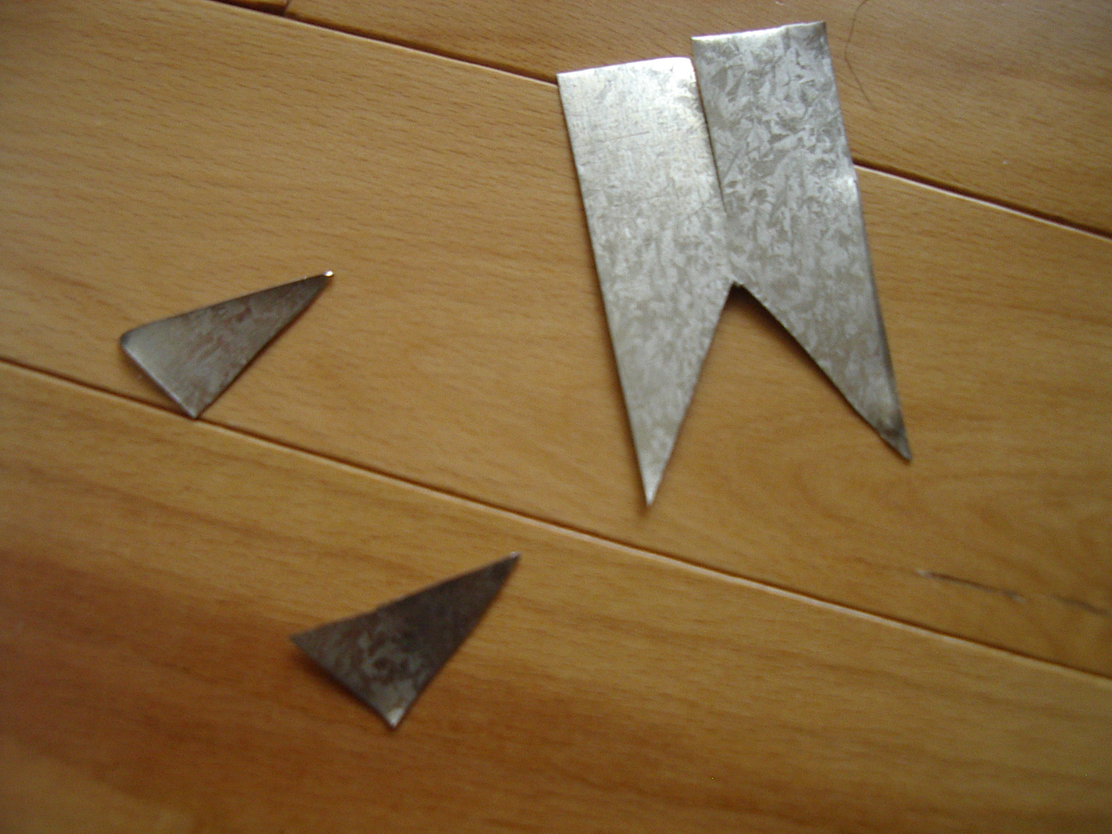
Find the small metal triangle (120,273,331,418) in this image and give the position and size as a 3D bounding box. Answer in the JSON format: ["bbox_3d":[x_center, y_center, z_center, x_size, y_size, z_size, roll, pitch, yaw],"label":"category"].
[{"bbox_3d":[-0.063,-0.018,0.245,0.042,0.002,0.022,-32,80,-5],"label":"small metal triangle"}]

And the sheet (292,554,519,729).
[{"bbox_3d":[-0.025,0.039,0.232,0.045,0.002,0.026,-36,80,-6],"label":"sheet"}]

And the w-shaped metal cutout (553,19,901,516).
[{"bbox_3d":[0.036,-0.032,0.245,0.055,0.003,0.093,-11,85,2],"label":"w-shaped metal cutout"}]

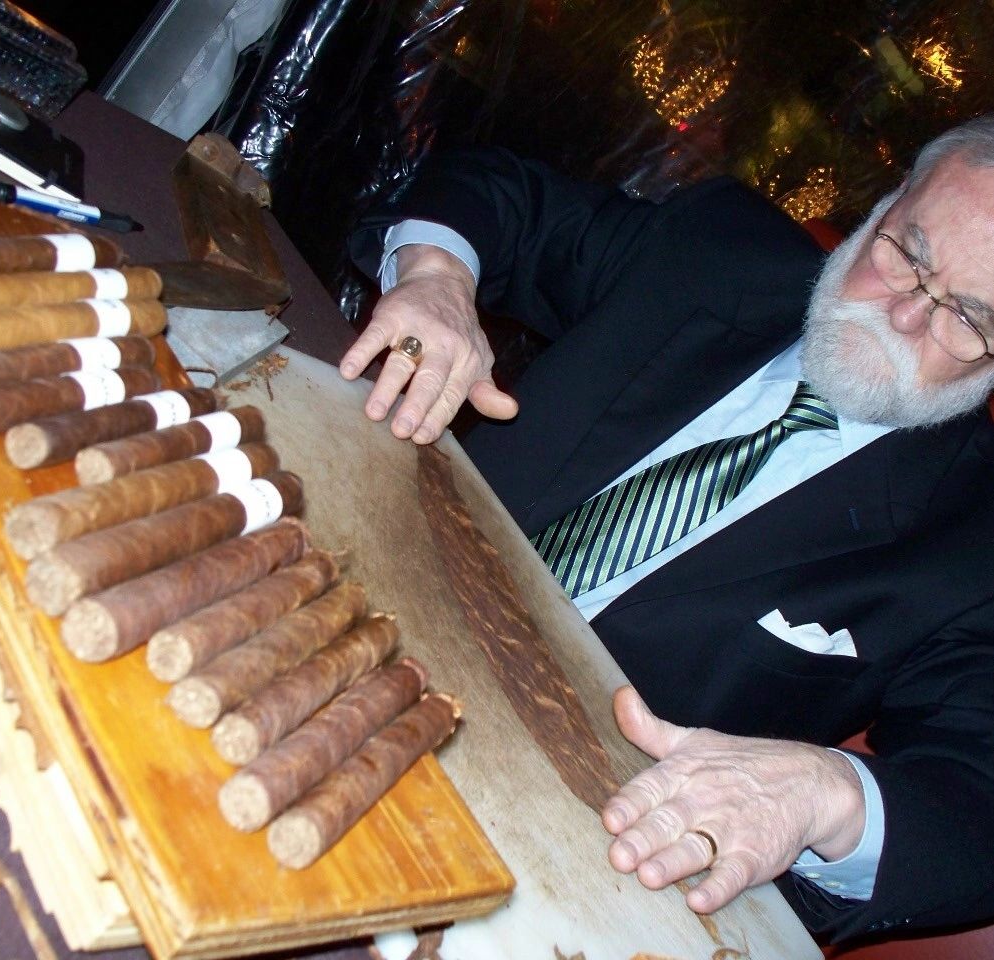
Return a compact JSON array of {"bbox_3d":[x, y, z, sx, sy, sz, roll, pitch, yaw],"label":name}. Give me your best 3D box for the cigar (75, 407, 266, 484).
[{"bbox_3d":[-0.154,-0.018,0.658,0.017,0.017,0.151,43,18,6],"label":"cigar"}]

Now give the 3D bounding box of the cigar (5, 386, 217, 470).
[{"bbox_3d":[-0.175,-0.027,0.633,0.020,0.020,0.151,43,18,5],"label":"cigar"}]

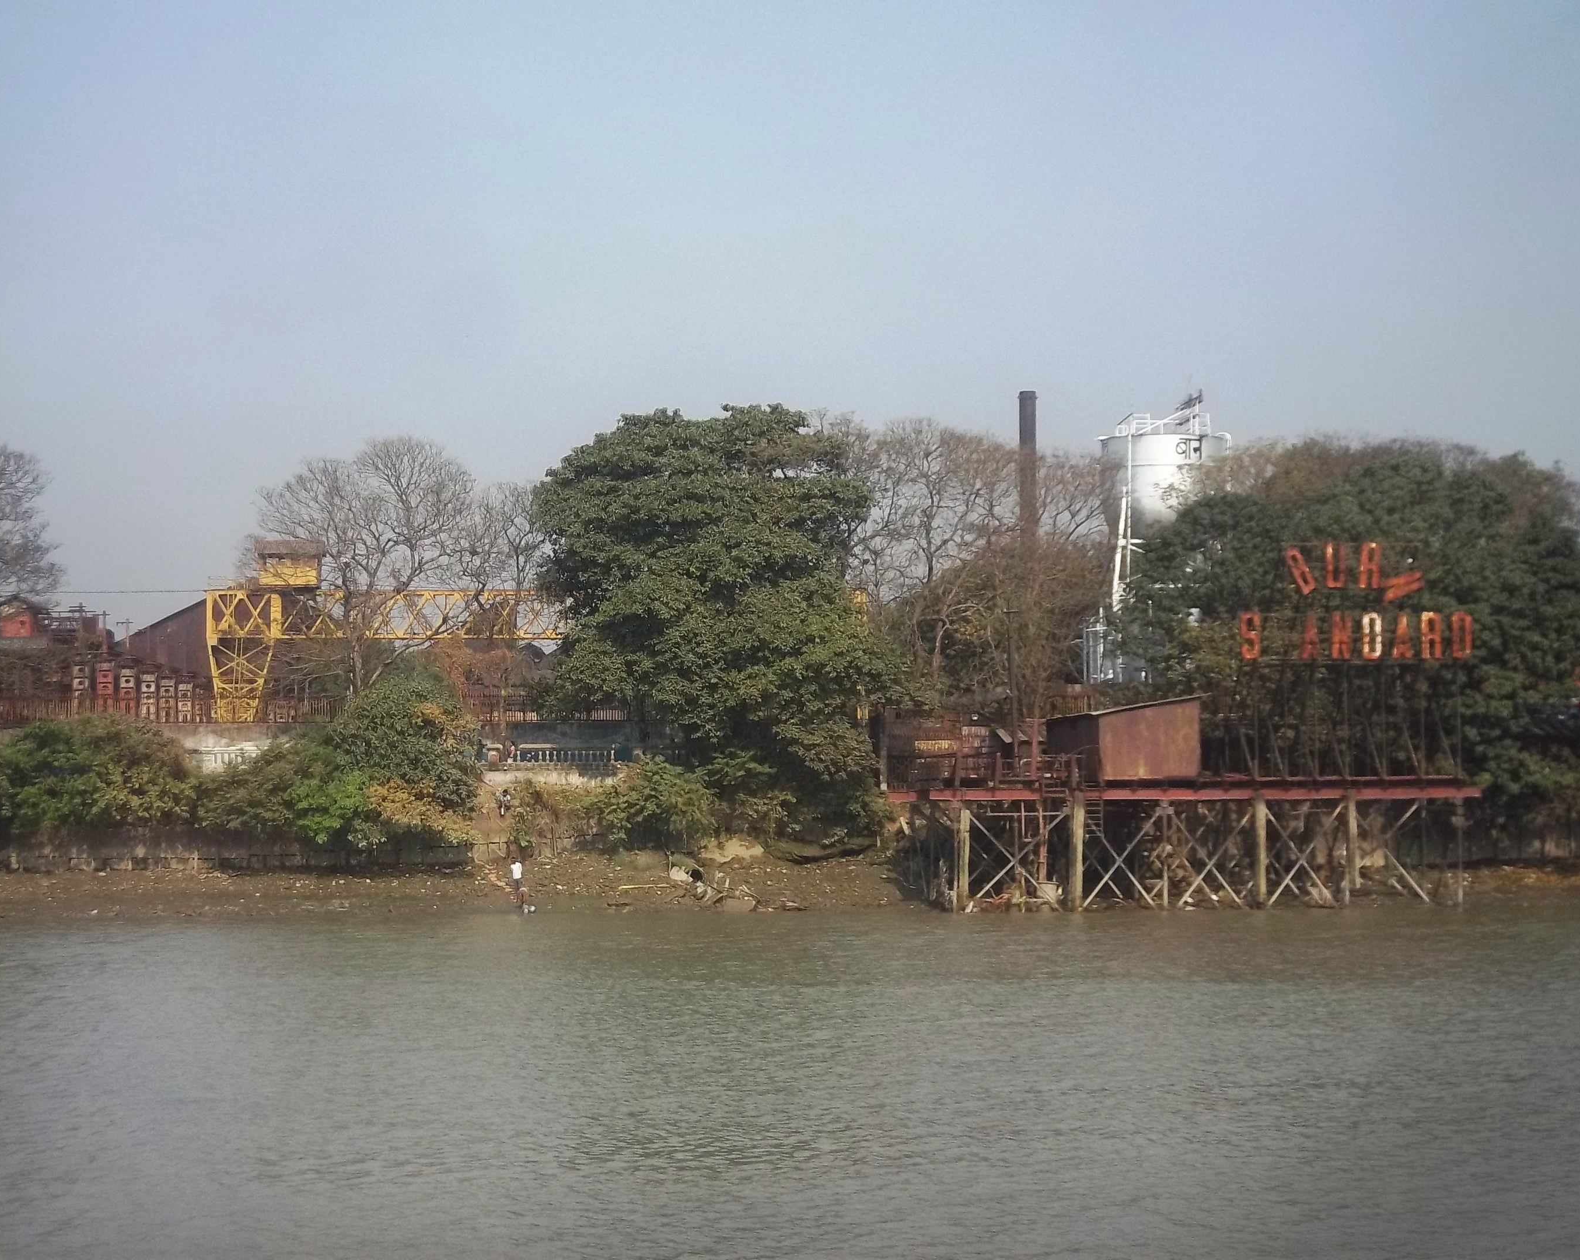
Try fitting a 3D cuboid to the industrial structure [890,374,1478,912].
[{"bbox_3d":[15.151,0.789,145.000,22.800,20.200,9.500,0,-2,-6],"label":"industrial structure"}]

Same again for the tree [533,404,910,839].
[{"bbox_3d":[-2.747,-0.340,149.000,15.000,17.300,13.000,0,-2,0],"label":"tree"}]

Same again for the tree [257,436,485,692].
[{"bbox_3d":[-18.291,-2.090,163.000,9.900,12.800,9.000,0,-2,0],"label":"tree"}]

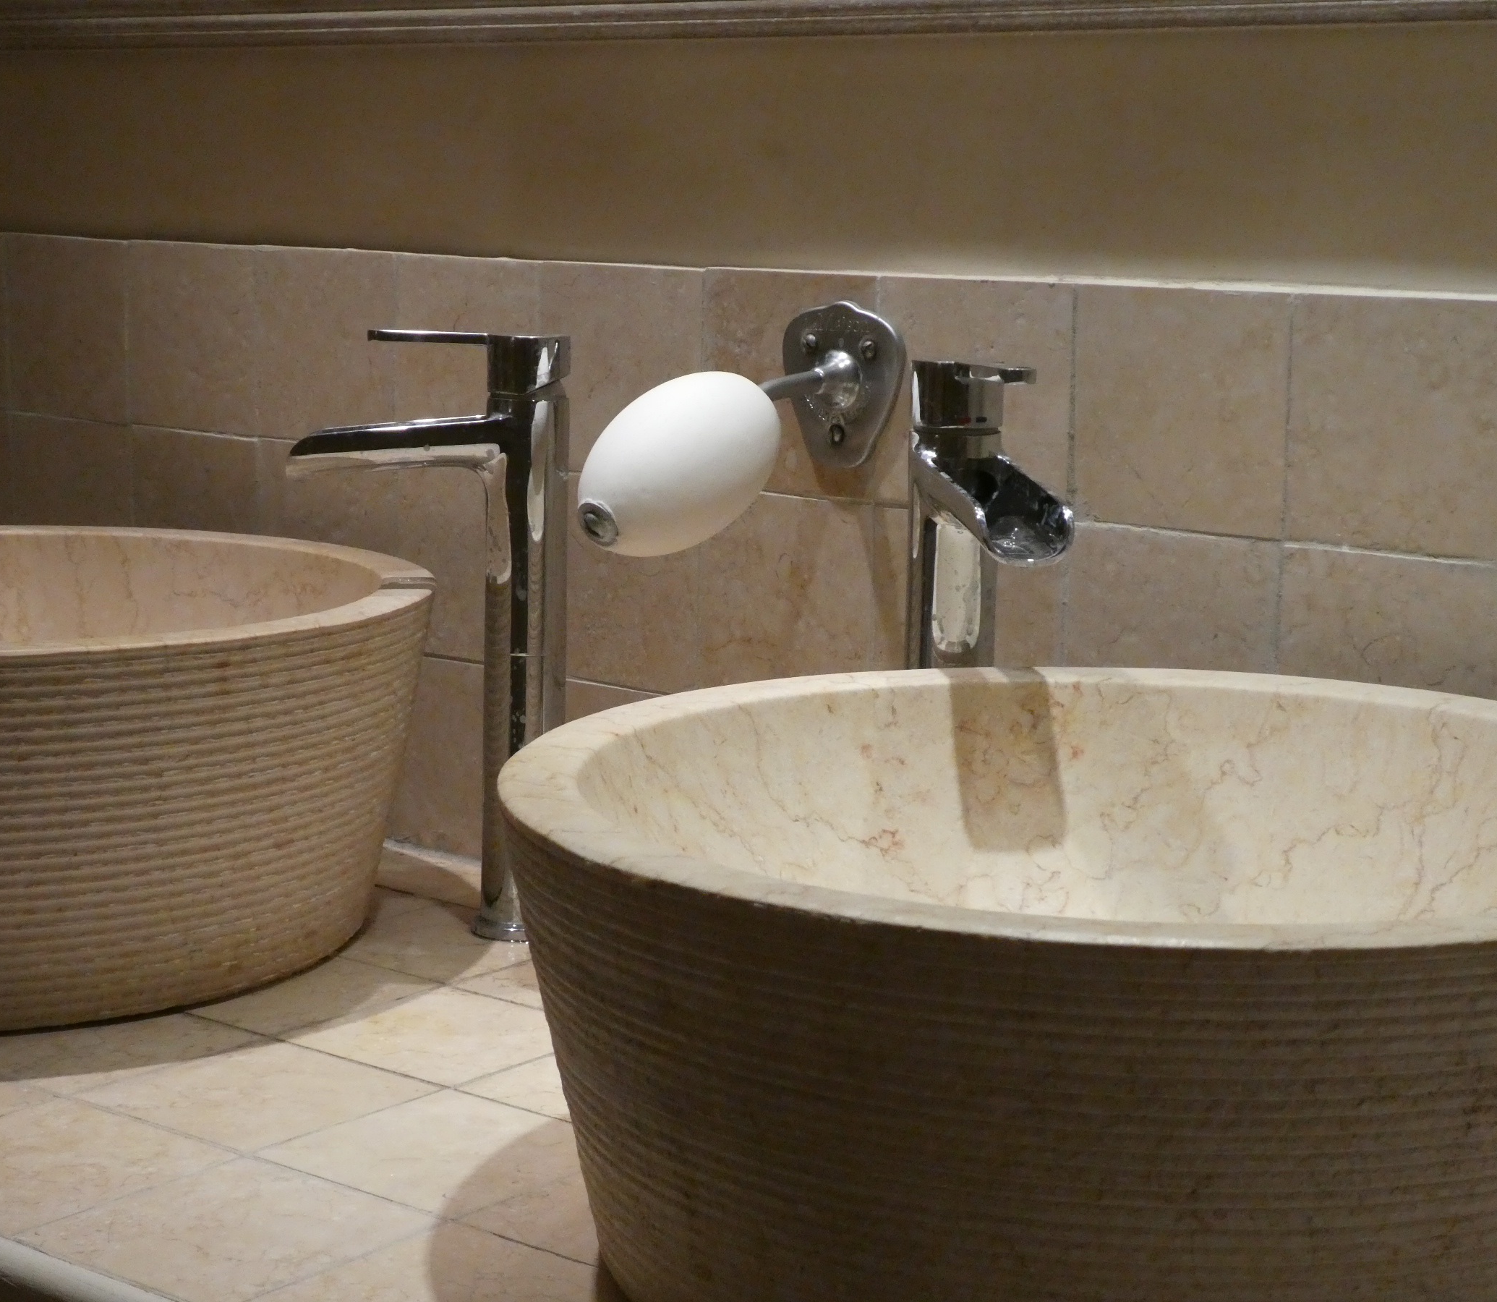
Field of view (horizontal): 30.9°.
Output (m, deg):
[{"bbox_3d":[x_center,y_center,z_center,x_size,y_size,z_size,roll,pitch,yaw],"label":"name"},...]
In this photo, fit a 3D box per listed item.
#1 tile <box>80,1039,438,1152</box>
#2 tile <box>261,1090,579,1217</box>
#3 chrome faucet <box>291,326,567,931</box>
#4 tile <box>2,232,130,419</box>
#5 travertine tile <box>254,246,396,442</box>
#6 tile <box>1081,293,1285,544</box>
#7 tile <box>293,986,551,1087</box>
[{"bbox_3d":[-0.190,0.176,1.050,0.100,0.010,0.103,8,11,37],"label":"tile"},{"bbox_3d":[-0.114,0.195,1.034,0.102,0.010,0.108,8,11,36],"label":"tile"},{"bbox_3d":[-0.156,-0.007,1.324,0.138,0.297,0.044,1,9,-8],"label":"chrome faucet"},{"bbox_3d":[-0.391,-0.187,1.573,0.100,0.102,0.010,8,13,35],"label":"tile"},{"bbox_3d":[-0.225,-0.163,1.456,0.100,0.102,0.010,8,13,35],"label":"travertine tile"},{"bbox_3d":[0.187,-0.103,1.165,0.100,0.102,0.010,8,13,35],"label":"tile"},{"bbox_3d":[-0.125,0.165,1.133,0.100,0.010,0.103,8,11,37],"label":"tile"}]

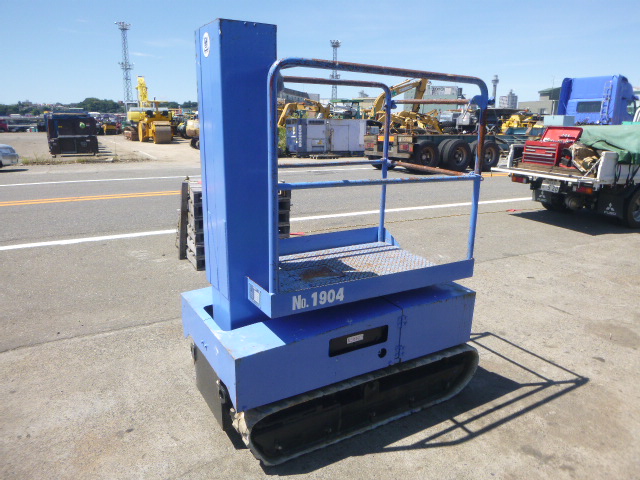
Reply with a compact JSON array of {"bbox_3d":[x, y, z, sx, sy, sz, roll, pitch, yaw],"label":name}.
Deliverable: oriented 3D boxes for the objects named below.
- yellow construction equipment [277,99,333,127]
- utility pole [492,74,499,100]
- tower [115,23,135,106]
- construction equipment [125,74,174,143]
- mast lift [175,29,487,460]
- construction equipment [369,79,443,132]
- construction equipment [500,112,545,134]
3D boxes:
[{"bbox_3d":[-0.861,-6.427,25.695,3.300,2.950,1.900,0,14,0],"label":"yellow construction equipment"},{"bbox_3d":[51.875,-40.538,134.933,1.800,16.000,1.800,0,14,0],"label":"utility pole"},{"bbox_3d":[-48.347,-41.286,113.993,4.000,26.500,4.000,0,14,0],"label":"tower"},{"bbox_3d":[-11.605,-8.816,31.280,3.000,4.700,4.600,-4,15,-16],"label":"construction equipment"},{"bbox_3d":[0.056,-0.077,2.645,1.513,1.989,1.008,-8,16,-29],"label":"mast lift"},{"bbox_3d":[5.180,-7.847,28.495,4.900,4.400,2.500,0,14,0],"label":"construction equipment"},{"bbox_3d":[9.383,-4.896,21.546,2.000,2.150,1.800,0,14,0],"label":"construction equipment"}]

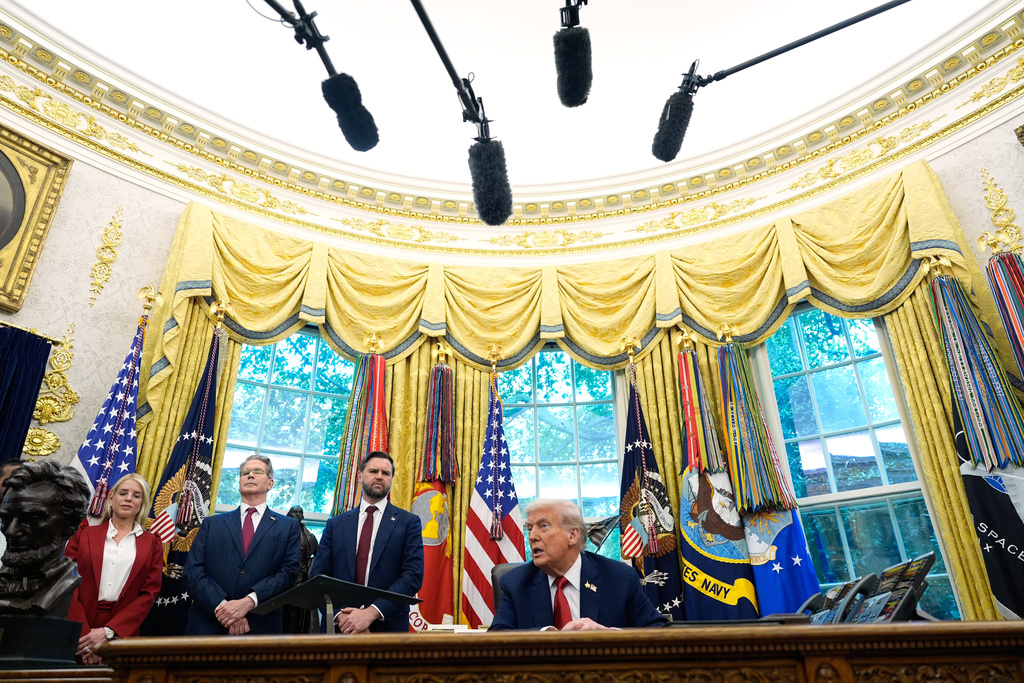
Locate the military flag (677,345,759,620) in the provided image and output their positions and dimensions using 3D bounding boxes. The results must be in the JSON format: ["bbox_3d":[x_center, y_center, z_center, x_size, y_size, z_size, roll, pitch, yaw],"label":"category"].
[{"bbox_3d":[1.301,1.063,4.410,0.500,2.344,0.320,-8,-26,14],"label":"military flag"}]

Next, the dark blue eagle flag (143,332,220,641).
[{"bbox_3d":[-1.946,0.870,3.961,0.480,2.100,0.300,16,-30,-31],"label":"dark blue eagle flag"}]

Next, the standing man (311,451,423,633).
[{"bbox_3d":[-0.748,1.488,3.575,0.590,1.910,0.370,1,-25,-5],"label":"standing man"}]

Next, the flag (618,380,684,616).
[{"bbox_3d":[0.893,1.214,4.517,0.460,2.171,0.300,-5,-26,9],"label":"flag"}]

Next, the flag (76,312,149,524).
[{"bbox_3d":[-2.227,0.787,3.752,0.480,2.100,0.300,19,-32,-35],"label":"flag"}]

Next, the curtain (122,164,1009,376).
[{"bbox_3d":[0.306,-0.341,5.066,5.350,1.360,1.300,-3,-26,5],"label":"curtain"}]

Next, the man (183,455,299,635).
[{"bbox_3d":[-1.395,1.476,3.474,0.580,1.860,0.370,7,-26,-15],"label":"man"}]

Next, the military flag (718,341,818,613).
[{"bbox_3d":[1.595,1.032,4.343,0.480,2.337,0.320,-10,-27,18],"label":"military flag"}]

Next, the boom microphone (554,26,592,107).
[{"bbox_3d":[0.175,-0.782,1.941,0.108,0.108,0.220,-1,-70,0],"label":"boom microphone"}]

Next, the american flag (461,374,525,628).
[{"bbox_3d":[-0.118,1.180,4.568,0.480,2.100,0.300,1,-26,-3],"label":"american flag"}]

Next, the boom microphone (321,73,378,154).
[{"bbox_3d":[-0.416,-0.590,1.760,0.098,0.098,0.215,-10,-66,18],"label":"boom microphone"}]

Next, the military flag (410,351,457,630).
[{"bbox_3d":[-0.537,1.149,4.587,0.420,2.380,0.300,4,-26,-9],"label":"military flag"}]

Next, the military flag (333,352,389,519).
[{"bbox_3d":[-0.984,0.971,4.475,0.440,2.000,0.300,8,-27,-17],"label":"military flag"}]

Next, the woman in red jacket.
[{"bbox_3d":[-1.958,1.430,3.129,0.470,1.688,0.320,18,-31,-34],"label":"woman in red jacket"}]

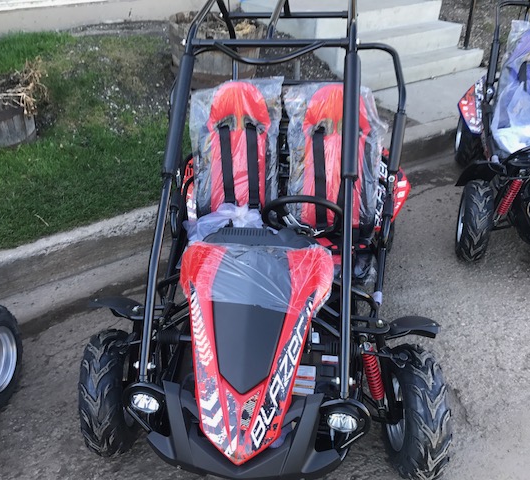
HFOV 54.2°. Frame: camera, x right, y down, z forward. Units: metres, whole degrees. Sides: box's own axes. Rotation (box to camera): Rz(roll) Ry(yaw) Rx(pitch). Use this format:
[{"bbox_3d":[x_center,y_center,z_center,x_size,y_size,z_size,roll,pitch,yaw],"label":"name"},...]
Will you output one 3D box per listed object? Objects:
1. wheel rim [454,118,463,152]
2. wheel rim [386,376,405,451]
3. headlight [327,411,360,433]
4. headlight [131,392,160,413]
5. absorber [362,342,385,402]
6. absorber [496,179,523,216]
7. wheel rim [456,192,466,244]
[{"bbox_3d":[1.456,-0.748,3.727,0.140,0.248,0.248,7,33,14],"label":"wheel rim"},{"bbox_3d":[0.439,0.547,1.656,0.120,0.248,0.248,0,32,3],"label":"wheel rim"},{"bbox_3d":[0.207,0.460,1.363,0.084,0.080,0.060,3,32,7],"label":"headlight"},{"bbox_3d":[-0.321,0.434,1.425,0.084,0.080,0.060,3,32,7],"label":"headlight"},{"bbox_3d":[0.327,0.413,1.554,0.046,0.230,0.046,-9,26,14],"label":"absorber"},{"bbox_3d":[1.189,-0.204,2.515,0.046,0.222,0.046,18,30,6],"label":"absorber"},{"bbox_3d":[1.065,-0.098,2.665,0.120,0.248,0.248,10,34,17],"label":"wheel rim"}]

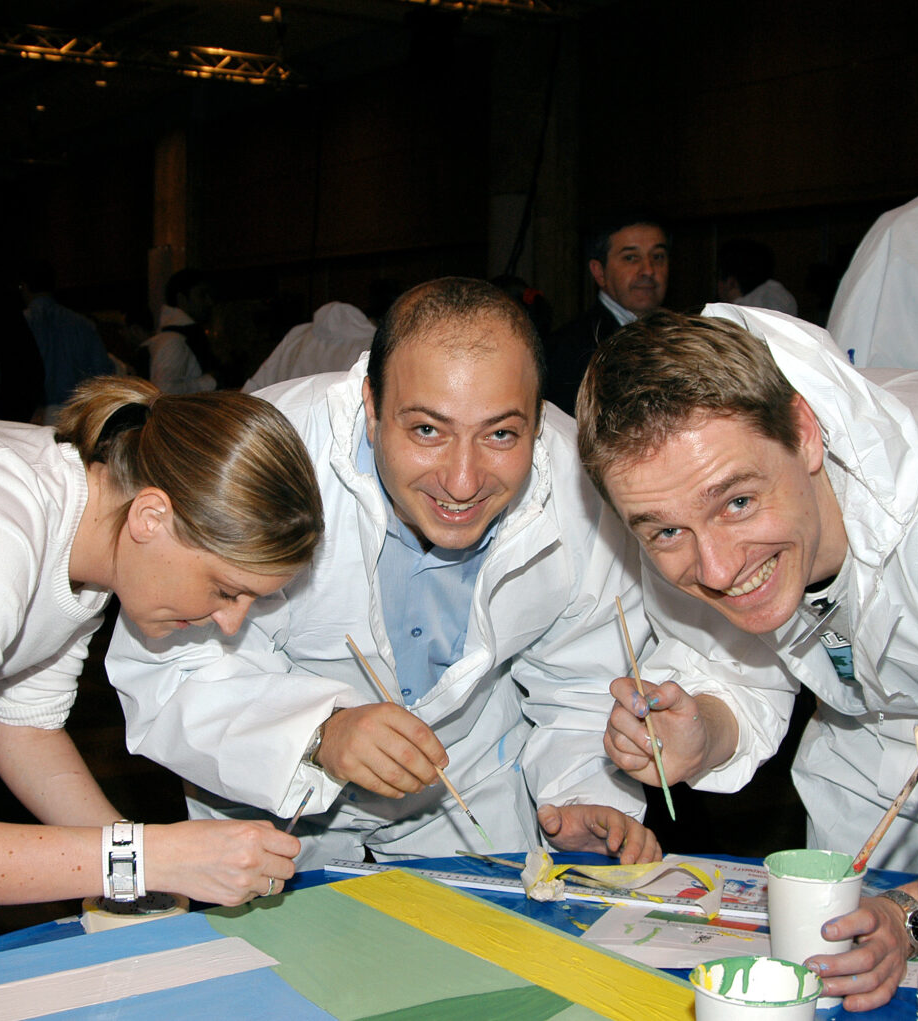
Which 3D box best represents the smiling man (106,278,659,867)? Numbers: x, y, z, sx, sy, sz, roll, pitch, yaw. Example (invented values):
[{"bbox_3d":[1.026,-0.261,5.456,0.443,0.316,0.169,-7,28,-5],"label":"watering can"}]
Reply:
[{"bbox_3d":[-0.075,0.420,1.665,0.580,1.300,0.720,-1,5,-6],"label":"smiling man"}]

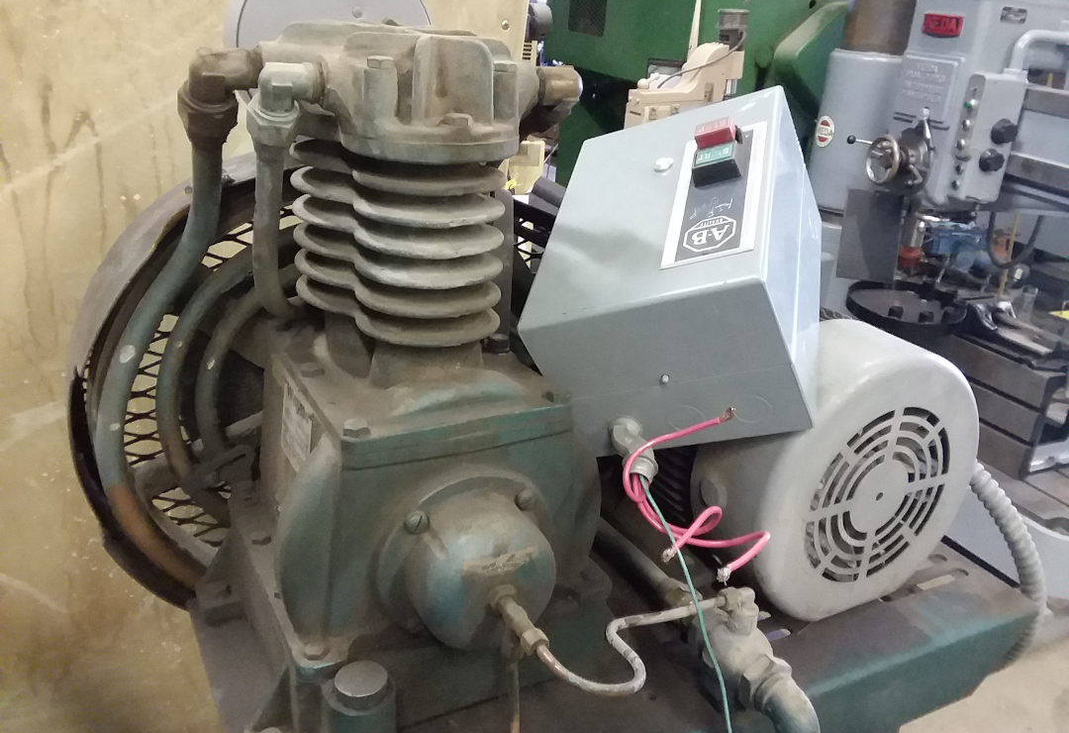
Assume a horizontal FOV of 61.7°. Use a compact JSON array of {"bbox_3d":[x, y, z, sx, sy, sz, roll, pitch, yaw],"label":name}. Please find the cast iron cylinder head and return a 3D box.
[{"bbox_3d":[-0.091,-0.193,0.614,0.165,0.071,0.197,-8,25,-28],"label":"cast iron cylinder head"}]

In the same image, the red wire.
[{"bbox_3d":[0.117,0.087,0.637,0.105,0.110,0.090,5,22,0],"label":"red wire"}]

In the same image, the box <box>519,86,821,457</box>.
[{"bbox_3d":[0.129,-0.084,0.755,0.183,0.142,0.274,-10,39,26],"label":"box"}]

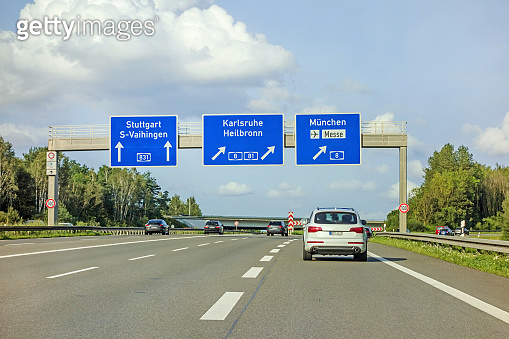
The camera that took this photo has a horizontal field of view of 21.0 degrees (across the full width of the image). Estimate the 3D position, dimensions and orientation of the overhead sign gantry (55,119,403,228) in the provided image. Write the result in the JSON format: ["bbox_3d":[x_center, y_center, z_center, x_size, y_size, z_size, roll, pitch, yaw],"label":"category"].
[{"bbox_3d":[-2.100,0.877,102.620,26.805,8.800,1.300,0,-2,4],"label":"overhead sign gantry"}]

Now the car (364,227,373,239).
[{"bbox_3d":[12.830,7.420,160.200,1.800,1.460,4.500,-1,-2,10],"label":"car"}]

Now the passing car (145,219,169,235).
[{"bbox_3d":[-9.690,5.900,139.400,1.930,1.500,4.850,0,-2,4],"label":"passing car"}]

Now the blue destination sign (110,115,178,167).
[{"bbox_3d":[-8.210,-2.096,102.240,5.120,3.850,0.150,0,-2,4],"label":"blue destination sign"}]

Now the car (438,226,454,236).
[{"bbox_3d":[34.700,11.350,247.000,1.780,1.480,4.300,-1,-2,20],"label":"car"}]

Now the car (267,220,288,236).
[{"bbox_3d":[2.740,6.560,152.300,1.920,1.690,4.700,-1,-2,9],"label":"car"}]

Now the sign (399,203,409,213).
[{"bbox_3d":[11.069,2.852,101.576,0.750,0.750,0.060,0,-2,4],"label":"sign"}]

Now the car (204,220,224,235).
[{"bbox_3d":[-4.320,6.365,150.200,1.800,1.470,4.450,0,-2,4],"label":"car"}]

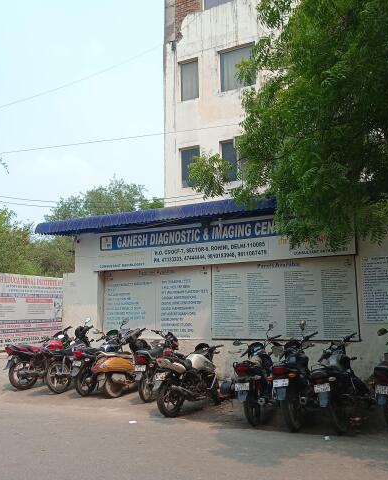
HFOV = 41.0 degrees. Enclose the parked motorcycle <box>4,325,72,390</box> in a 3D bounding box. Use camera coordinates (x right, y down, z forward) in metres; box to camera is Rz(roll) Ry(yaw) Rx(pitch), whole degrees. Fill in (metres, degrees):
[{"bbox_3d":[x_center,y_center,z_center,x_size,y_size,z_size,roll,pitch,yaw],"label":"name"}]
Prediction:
[{"bbox_3d":[-3.147,2.569,11.179,0.750,1.120,1.980,-8,-10,41],"label":"parked motorcycle"}]

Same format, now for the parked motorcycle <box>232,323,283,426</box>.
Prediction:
[{"bbox_3d":[0.838,1.859,7.257,0.750,1.200,1.970,-3,-10,16],"label":"parked motorcycle"}]

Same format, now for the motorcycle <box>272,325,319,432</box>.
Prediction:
[{"bbox_3d":[1.335,1.786,6.835,0.760,1.200,1.980,-4,-10,21],"label":"motorcycle"}]

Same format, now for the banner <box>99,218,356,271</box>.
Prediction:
[{"bbox_3d":[0.305,0.091,9.195,4.942,0.687,0.120,-5,-10,25],"label":"banner"}]

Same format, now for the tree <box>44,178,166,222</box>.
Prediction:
[{"bbox_3d":[-5.362,1.216,33.128,7.800,10.898,7.800,0,-9,0],"label":"tree"}]

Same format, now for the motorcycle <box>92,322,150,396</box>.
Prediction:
[{"bbox_3d":[-1.155,2.040,8.922,0.700,1.150,1.760,-4,-10,23],"label":"motorcycle"}]

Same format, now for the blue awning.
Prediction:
[{"bbox_3d":[-0.658,-0.508,11.020,6.400,0.380,0.900,-5,-9,28],"label":"blue awning"}]

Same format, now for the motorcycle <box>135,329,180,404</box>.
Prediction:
[{"bbox_3d":[-0.638,2.274,9.404,0.750,1.120,1.980,-4,-8,20],"label":"motorcycle"}]

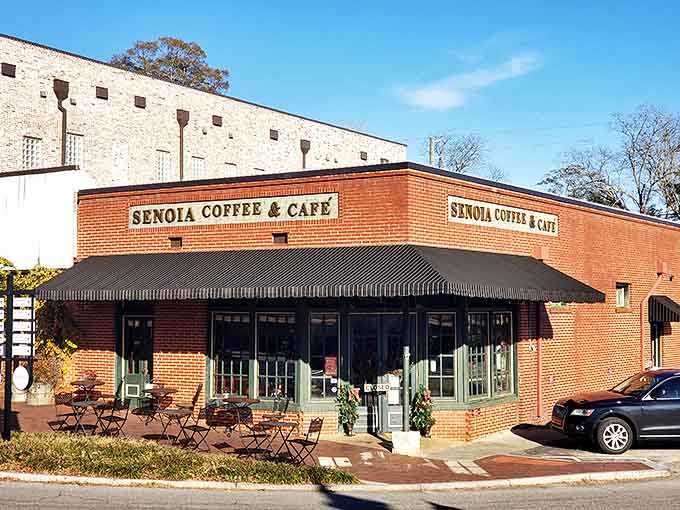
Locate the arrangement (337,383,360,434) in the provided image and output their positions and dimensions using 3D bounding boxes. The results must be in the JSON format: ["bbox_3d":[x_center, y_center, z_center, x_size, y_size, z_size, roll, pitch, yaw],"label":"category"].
[{"bbox_3d":[0.177,3.207,21.300,0.480,1.080,0.480,0,-2,0],"label":"arrangement"}]

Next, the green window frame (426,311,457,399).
[{"bbox_3d":[2.107,2.086,21.200,0.630,1.790,0.120,1,-3,-9],"label":"green window frame"}]

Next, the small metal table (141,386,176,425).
[{"bbox_3d":[-3.728,3.171,21.100,0.720,0.710,0.720,0,-3,0],"label":"small metal table"}]

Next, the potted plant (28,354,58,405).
[{"bbox_3d":[-6.873,2.899,23.600,0.700,1.190,0.700,0,-2,0],"label":"potted plant"}]

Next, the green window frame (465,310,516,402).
[{"bbox_3d":[3.369,2.252,22.922,0.100,1.943,2.097,-2,-3,37],"label":"green window frame"}]

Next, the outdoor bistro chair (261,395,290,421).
[{"bbox_3d":[-1.272,3.229,20.300,0.480,0.870,0.430,-1,-3,26],"label":"outdoor bistro chair"}]

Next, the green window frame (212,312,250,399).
[{"bbox_3d":[-2.326,2.135,21.700,1.070,1.820,0.120,-2,-3,33],"label":"green window frame"}]

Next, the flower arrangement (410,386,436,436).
[{"bbox_3d":[1.704,3.194,20.850,0.520,1.030,0.500,1,-3,-9],"label":"flower arrangement"}]

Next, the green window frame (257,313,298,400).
[{"bbox_3d":[-1.325,2.172,21.841,1.055,1.862,0.100,-2,-3,30],"label":"green window frame"}]

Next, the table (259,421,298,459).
[{"bbox_3d":[-1.159,3.545,19.500,0.700,0.680,0.700,0,-2,0],"label":"table"}]

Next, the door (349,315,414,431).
[{"bbox_3d":[0.859,2.464,21.150,1.380,2.470,0.100,1,-3,-9],"label":"door"}]

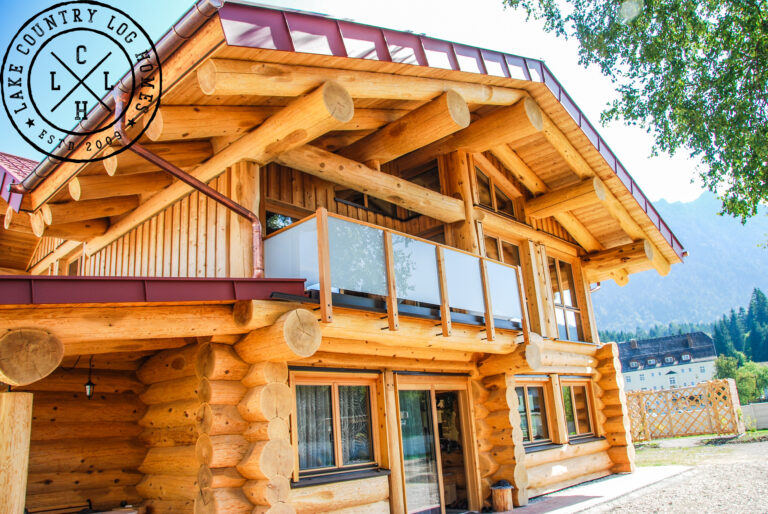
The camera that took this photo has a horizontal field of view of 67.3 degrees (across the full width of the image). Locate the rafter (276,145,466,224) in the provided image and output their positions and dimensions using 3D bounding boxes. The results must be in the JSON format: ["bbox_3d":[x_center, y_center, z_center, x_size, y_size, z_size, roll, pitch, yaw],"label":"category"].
[{"bbox_3d":[-0.030,-1.273,10.205,0.444,0.464,4.731,-18,-21,40],"label":"rafter"}]

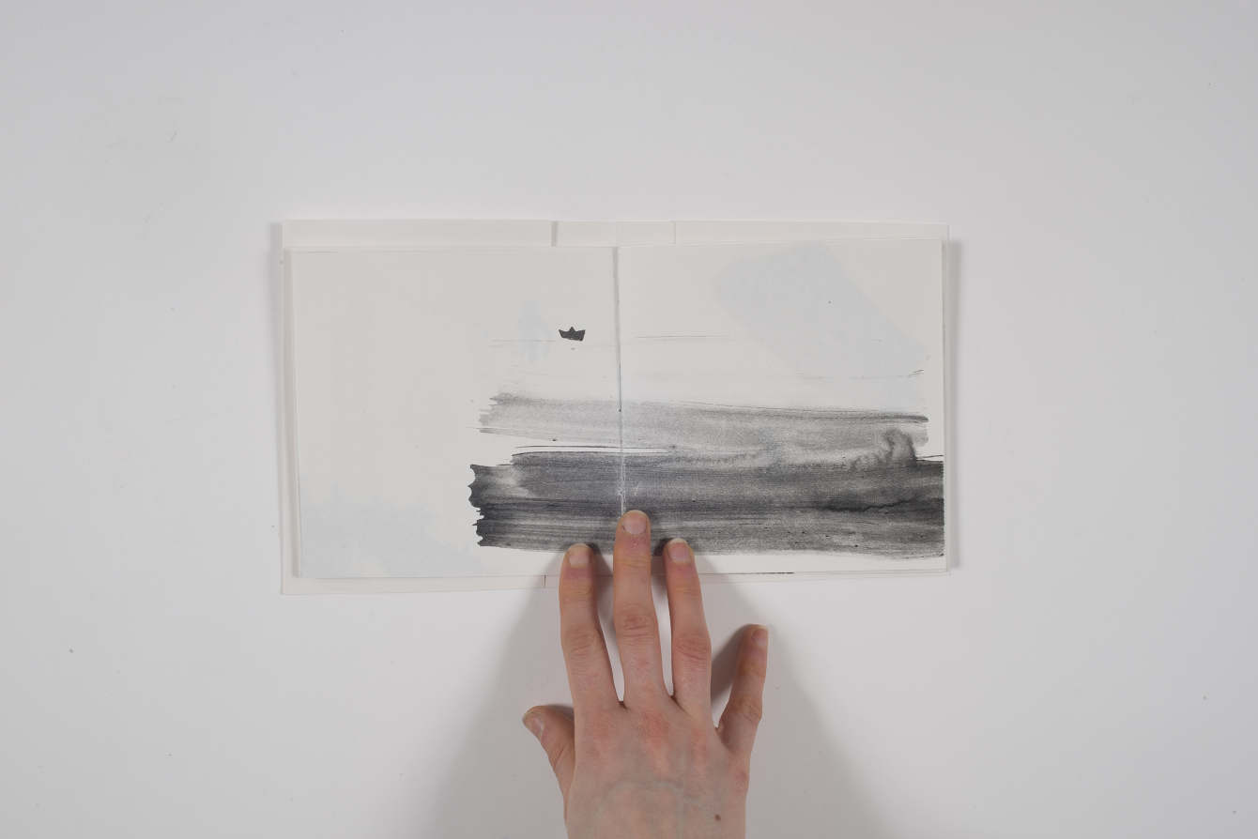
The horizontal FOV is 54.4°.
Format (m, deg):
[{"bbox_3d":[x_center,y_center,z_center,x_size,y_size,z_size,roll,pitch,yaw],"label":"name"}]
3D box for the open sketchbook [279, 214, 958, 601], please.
[{"bbox_3d":[-0.006,-0.005,0.548,0.299,0.016,0.164,0,90,0],"label":"open sketchbook"}]

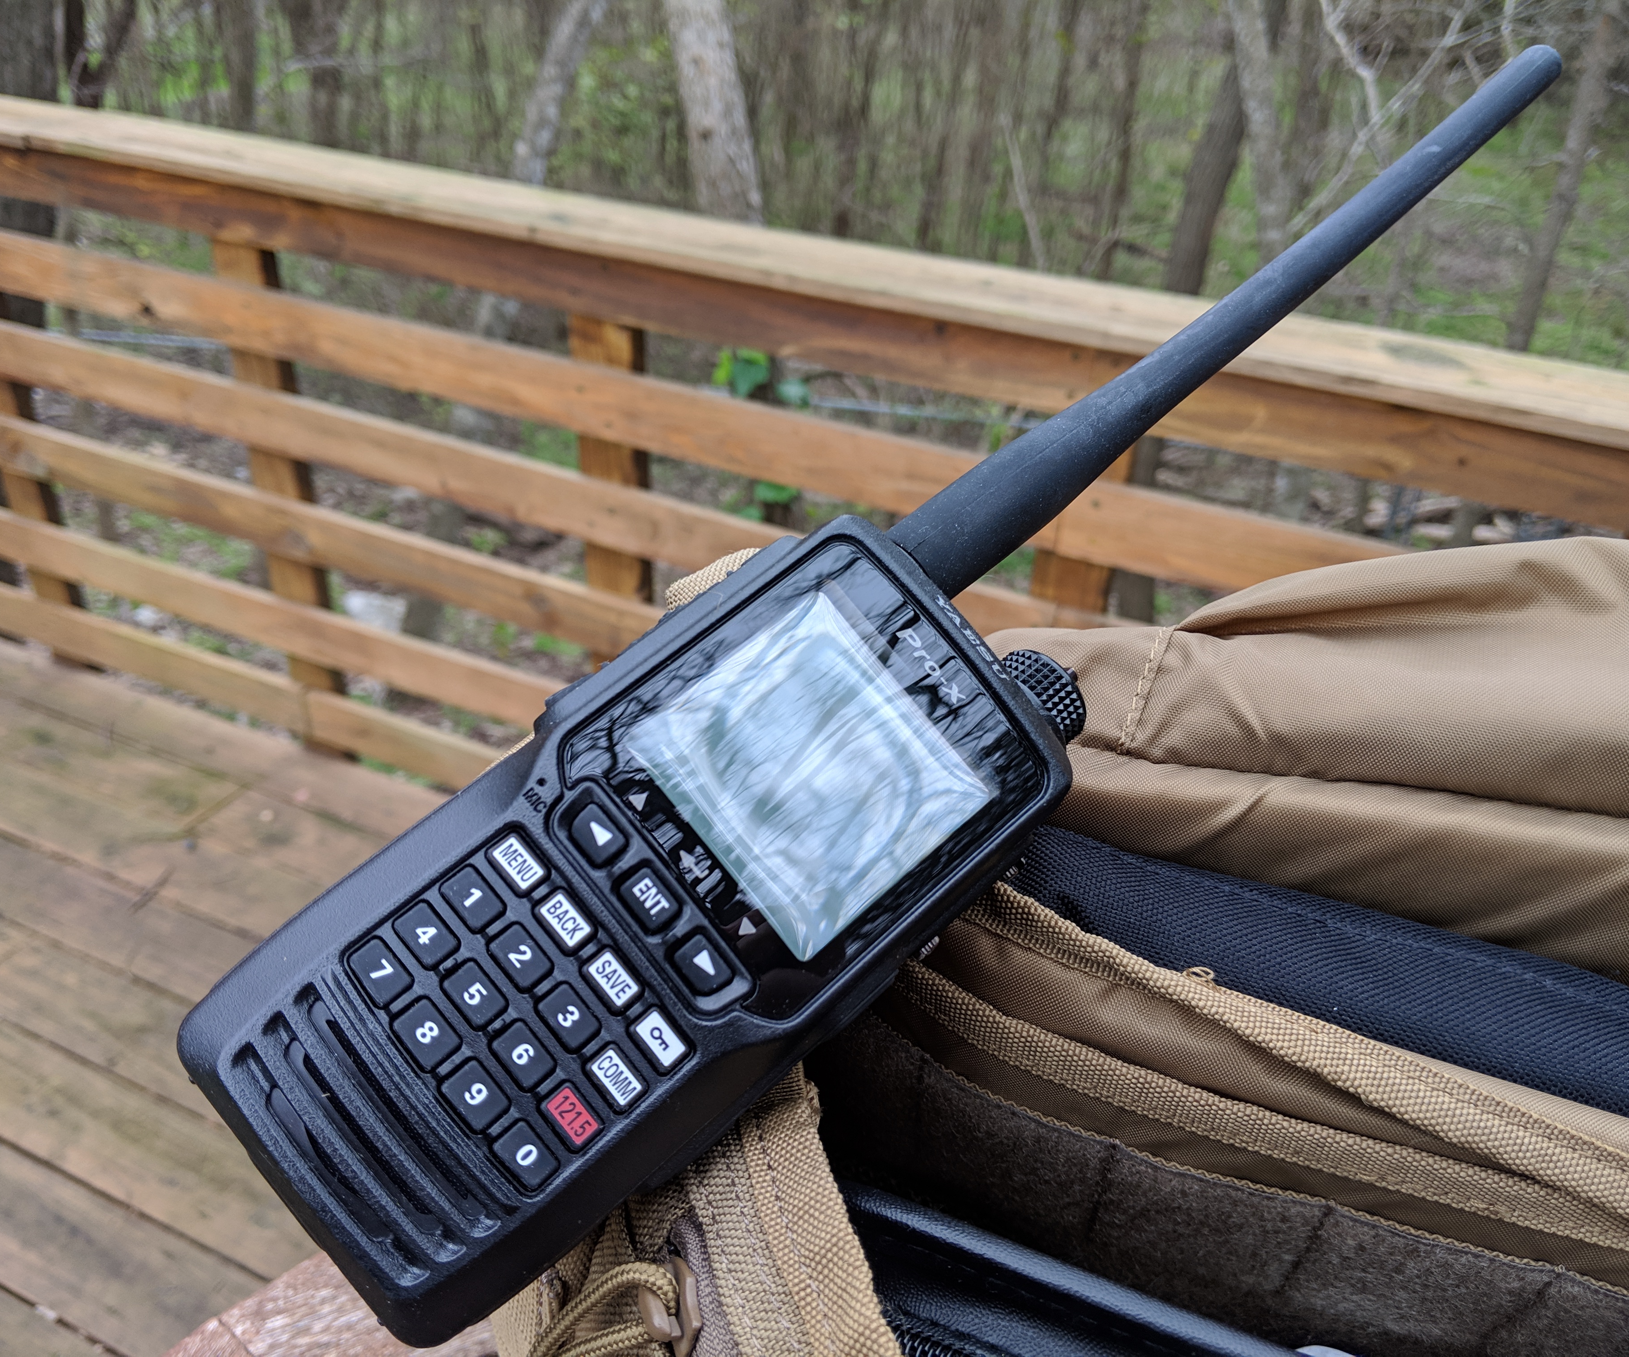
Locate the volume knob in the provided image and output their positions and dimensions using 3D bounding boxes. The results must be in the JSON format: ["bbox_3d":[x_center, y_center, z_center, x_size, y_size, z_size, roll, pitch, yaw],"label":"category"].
[{"bbox_3d":[0.037,0.004,0.242,0.009,0.018,0.018,-39,87,-20],"label":"volume knob"}]

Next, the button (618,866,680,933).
[{"bbox_3d":[-0.024,0.032,0.204,0.006,0.002,0.007,-39,87,-20],"label":"button"}]

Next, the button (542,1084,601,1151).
[{"bbox_3d":[-0.033,0.060,0.193,0.005,0.002,0.007,-39,87,-20],"label":"button"}]

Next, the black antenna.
[{"bbox_3d":[0.088,-0.077,0.278,0.201,0.015,0.015,-39,87,-20],"label":"black antenna"}]

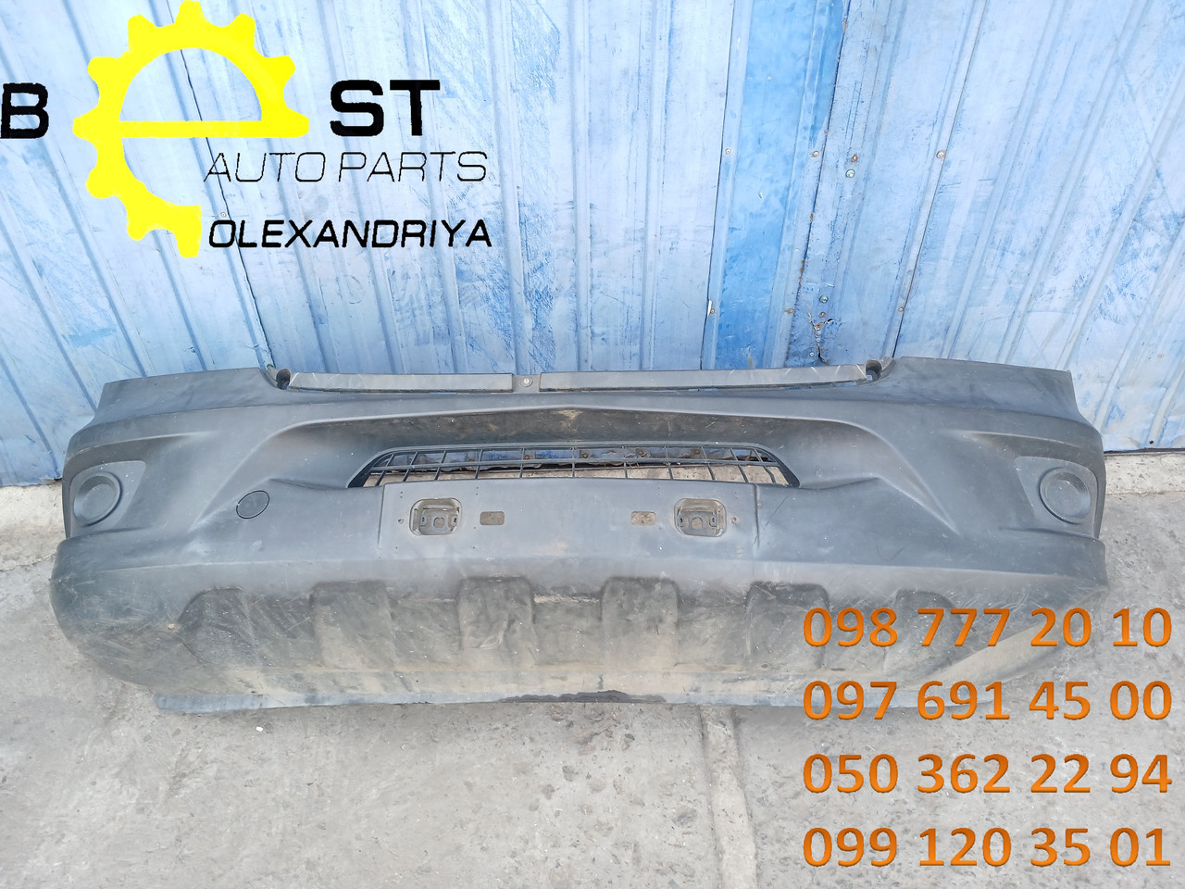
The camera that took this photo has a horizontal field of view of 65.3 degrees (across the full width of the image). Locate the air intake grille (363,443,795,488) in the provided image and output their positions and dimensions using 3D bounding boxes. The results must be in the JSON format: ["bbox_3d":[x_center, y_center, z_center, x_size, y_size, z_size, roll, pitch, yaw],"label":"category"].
[{"bbox_3d":[-0.031,0.041,1.530,0.740,0.095,0.075,-1,33,0],"label":"air intake grille"}]

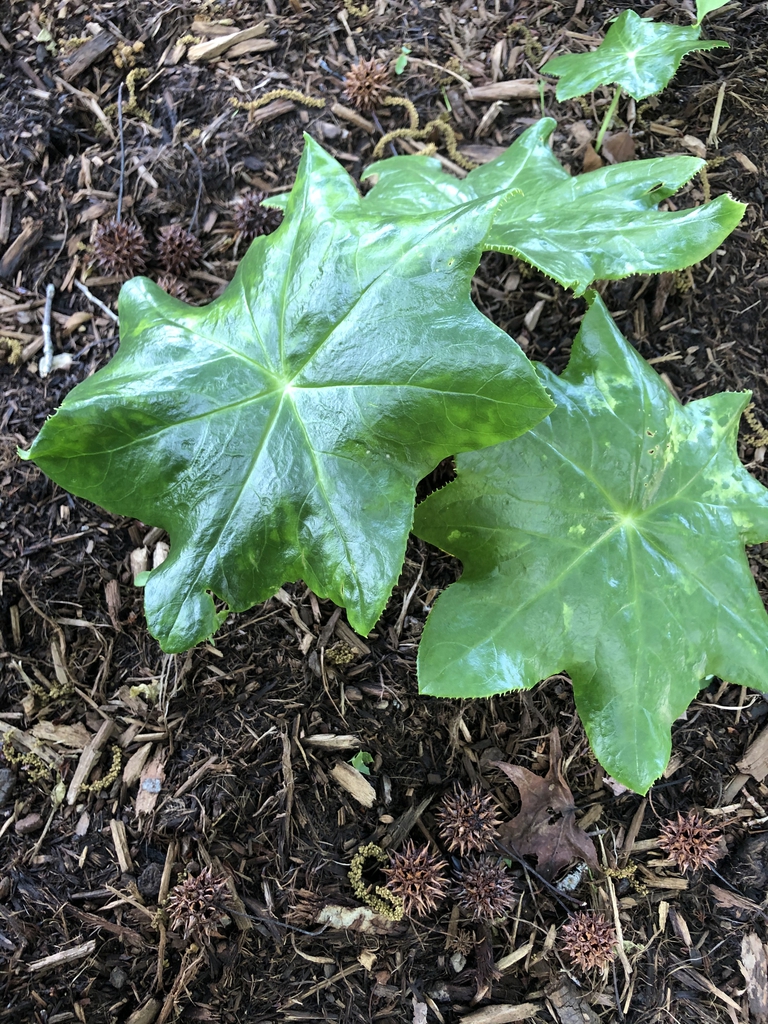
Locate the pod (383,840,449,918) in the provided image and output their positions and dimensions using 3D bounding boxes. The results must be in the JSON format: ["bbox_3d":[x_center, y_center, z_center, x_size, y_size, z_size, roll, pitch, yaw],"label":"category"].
[{"bbox_3d":[0.017,0.195,0.440,0.035,0.034,0.035,0,73,0],"label":"pod"}]

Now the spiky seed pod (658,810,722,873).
[{"bbox_3d":[0.165,0.177,0.446,0.033,0.032,0.033,0,73,0],"label":"spiky seed pod"}]

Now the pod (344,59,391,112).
[{"bbox_3d":[-0.013,-0.306,0.594,0.034,0.033,0.034,0,73,0],"label":"pod"}]

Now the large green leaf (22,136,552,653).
[{"bbox_3d":[-0.044,-0.065,0.395,0.248,0.055,0.262,0,77,0],"label":"large green leaf"}]

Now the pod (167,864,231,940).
[{"bbox_3d":[-0.098,0.206,0.437,0.035,0.034,0.035,0,73,0],"label":"pod"}]

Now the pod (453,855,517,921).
[{"bbox_3d":[0.053,0.199,0.439,0.033,0.032,0.033,0,73,0],"label":"pod"}]

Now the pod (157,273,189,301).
[{"bbox_3d":[-0.138,-0.146,0.544,0.028,0.027,0.028,0,73,0],"label":"pod"}]

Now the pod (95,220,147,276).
[{"bbox_3d":[-0.176,-0.177,0.554,0.036,0.035,0.036,0,73,0],"label":"pod"}]

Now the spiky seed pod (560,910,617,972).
[{"bbox_3d":[0.106,0.224,0.431,0.030,0.029,0.030,0,73,0],"label":"spiky seed pod"}]

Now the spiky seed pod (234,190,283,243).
[{"bbox_3d":[-0.084,-0.200,0.561,0.035,0.033,0.035,0,73,0],"label":"spiky seed pod"}]

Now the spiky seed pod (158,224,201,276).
[{"bbox_3d":[-0.137,-0.175,0.553,0.032,0.031,0.032,0,73,0],"label":"spiky seed pod"}]

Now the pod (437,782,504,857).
[{"bbox_3d":[0.046,0.167,0.449,0.036,0.035,0.036,0,73,0],"label":"pod"}]

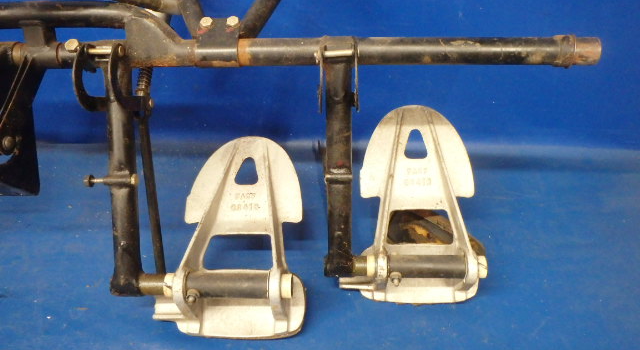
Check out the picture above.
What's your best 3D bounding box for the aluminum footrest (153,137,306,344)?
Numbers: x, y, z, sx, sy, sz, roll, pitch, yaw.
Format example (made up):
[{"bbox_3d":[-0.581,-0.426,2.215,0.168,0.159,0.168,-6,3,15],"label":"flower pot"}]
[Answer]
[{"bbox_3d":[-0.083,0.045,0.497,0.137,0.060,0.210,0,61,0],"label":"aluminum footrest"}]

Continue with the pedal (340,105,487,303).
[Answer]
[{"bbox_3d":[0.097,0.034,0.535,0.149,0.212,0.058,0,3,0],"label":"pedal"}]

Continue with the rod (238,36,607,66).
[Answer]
[{"bbox_3d":[0.100,-0.122,0.512,0.364,0.030,0.030,0,0,-2],"label":"rod"}]

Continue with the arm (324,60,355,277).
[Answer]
[{"bbox_3d":[0.019,-0.006,0.519,0.029,0.221,0.029,0,4,0],"label":"arm"}]

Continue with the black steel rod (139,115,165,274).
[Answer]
[{"bbox_3d":[-0.178,0.024,0.549,0.010,0.189,0.010,-9,-13,0],"label":"black steel rod"}]

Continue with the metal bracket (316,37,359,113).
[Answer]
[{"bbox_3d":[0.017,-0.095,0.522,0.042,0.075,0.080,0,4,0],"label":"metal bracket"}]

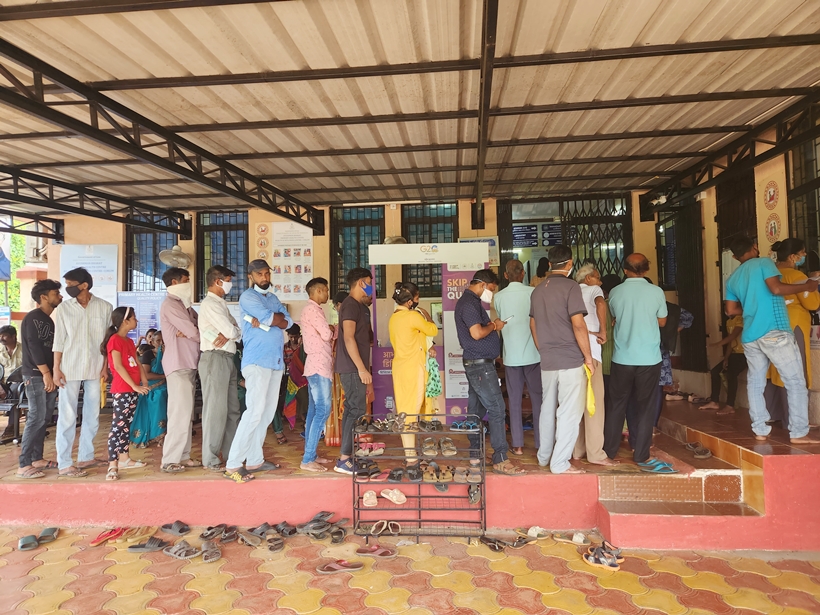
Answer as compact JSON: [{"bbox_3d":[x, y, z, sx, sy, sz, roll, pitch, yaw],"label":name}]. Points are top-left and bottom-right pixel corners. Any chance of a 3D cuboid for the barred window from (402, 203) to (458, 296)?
[{"bbox_3d":[0.303,-0.864,8.184,0.831,1.420,0.100,-2,-4,4],"label":"barred window"}]

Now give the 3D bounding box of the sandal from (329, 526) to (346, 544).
[{"bbox_3d":[-0.514,1.566,3.835,0.100,0.090,0.250,0,-3,-15],"label":"sandal"}]

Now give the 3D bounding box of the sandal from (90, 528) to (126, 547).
[{"bbox_3d":[-2.229,1.663,3.999,0.090,0.050,0.280,-2,-4,8],"label":"sandal"}]

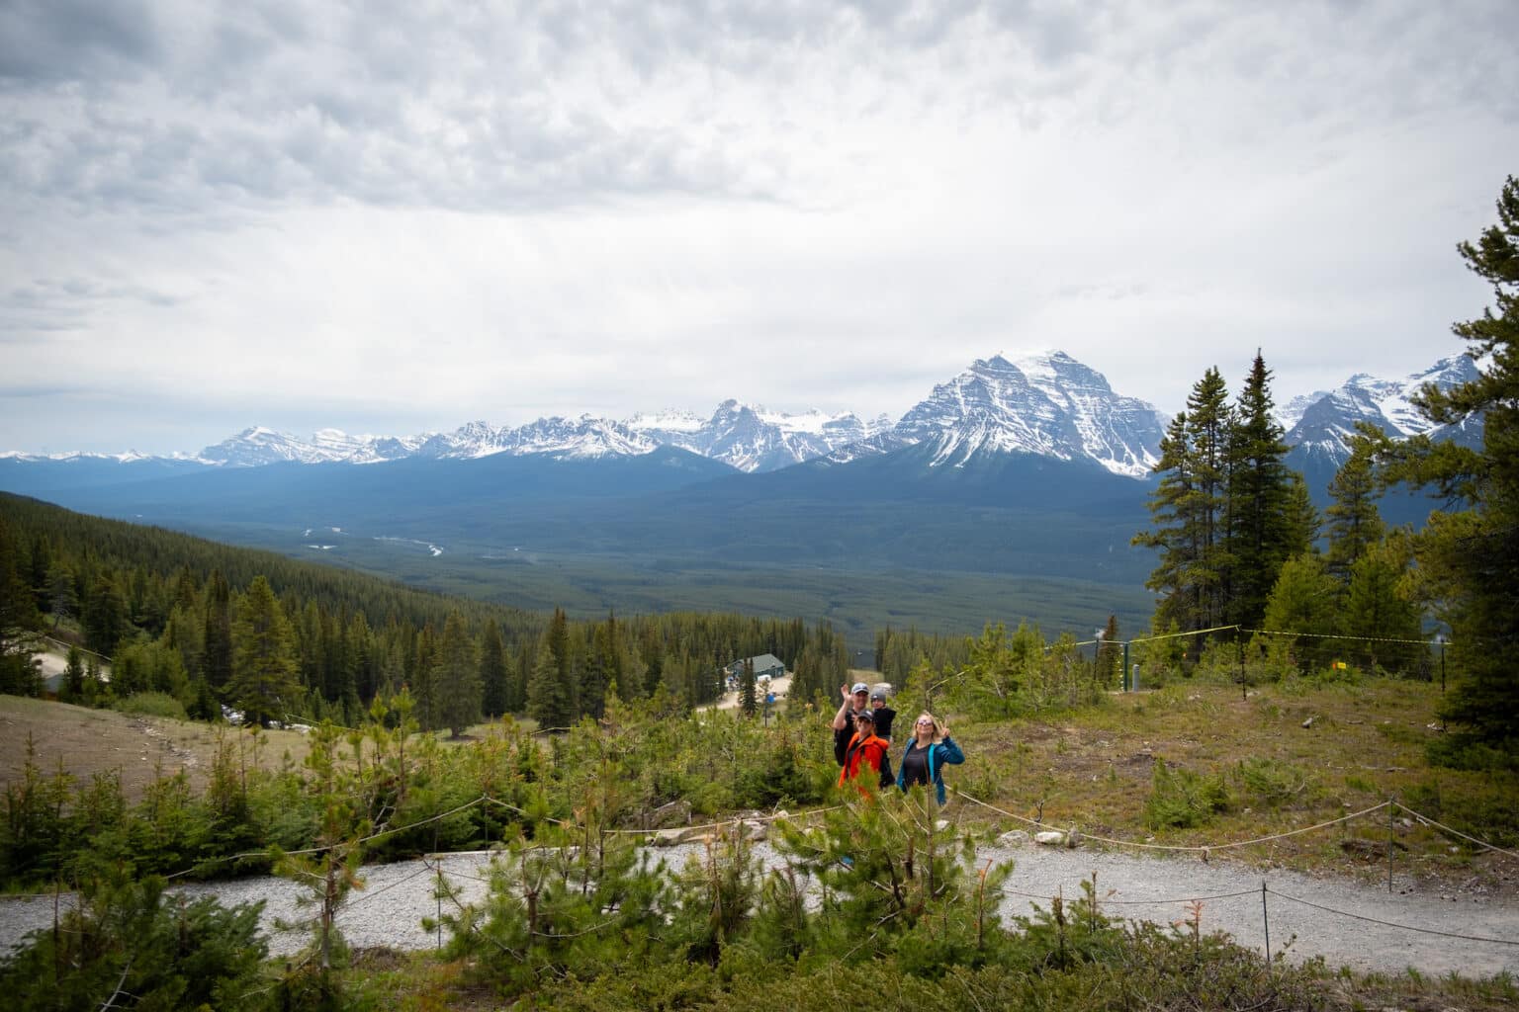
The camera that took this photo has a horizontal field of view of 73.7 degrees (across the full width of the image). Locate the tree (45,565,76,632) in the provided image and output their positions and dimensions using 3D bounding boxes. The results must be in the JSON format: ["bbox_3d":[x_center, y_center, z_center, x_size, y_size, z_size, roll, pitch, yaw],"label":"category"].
[{"bbox_3d":[-63.450,8.252,92.000,2.800,6.150,2.800,0,2,0],"label":"tree"}]

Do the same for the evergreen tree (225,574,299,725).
[{"bbox_3d":[-30.371,8.905,62.000,4.430,9.380,4.430,0,2,0],"label":"evergreen tree"}]

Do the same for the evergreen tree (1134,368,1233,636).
[{"bbox_3d":[10.893,0.259,26.000,2.560,7.650,2.560,0,2,0],"label":"evergreen tree"}]

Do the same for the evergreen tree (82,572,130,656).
[{"bbox_3d":[-54.837,9.119,85.000,3.980,7.080,3.980,0,2,0],"label":"evergreen tree"}]

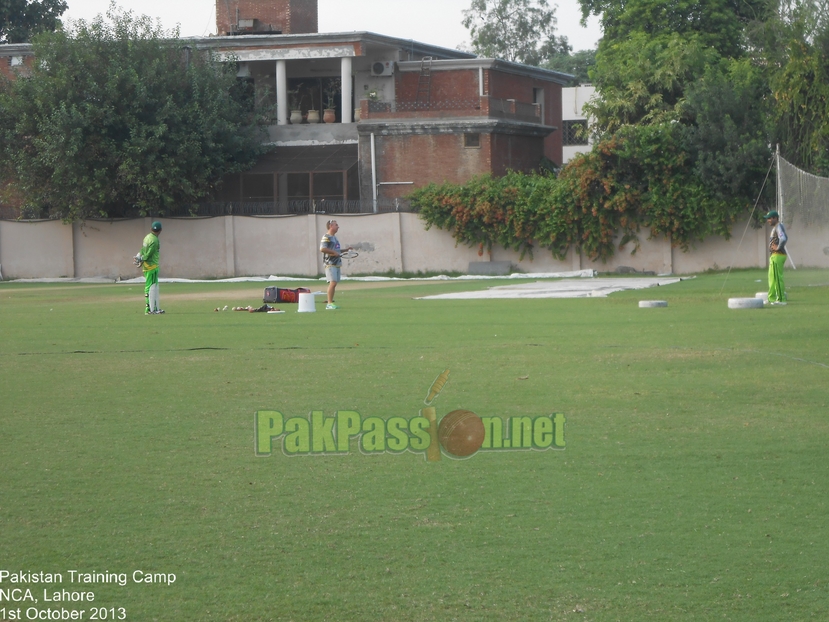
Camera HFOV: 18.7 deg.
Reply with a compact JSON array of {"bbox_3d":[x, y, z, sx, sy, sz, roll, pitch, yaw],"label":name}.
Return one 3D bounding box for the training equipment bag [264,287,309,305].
[{"bbox_3d":[-2.657,-0.347,53.078,0.970,0.325,0.420,-3,3,-43],"label":"training equipment bag"}]

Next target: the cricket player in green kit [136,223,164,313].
[{"bbox_3d":[-5.023,-0.821,47.800,0.550,1.765,0.500,-2,2,-18],"label":"cricket player in green kit"}]

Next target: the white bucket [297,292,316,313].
[{"bbox_3d":[-2.016,-0.154,47.200,0.335,0.350,0.335,-1,2,0],"label":"white bucket"}]

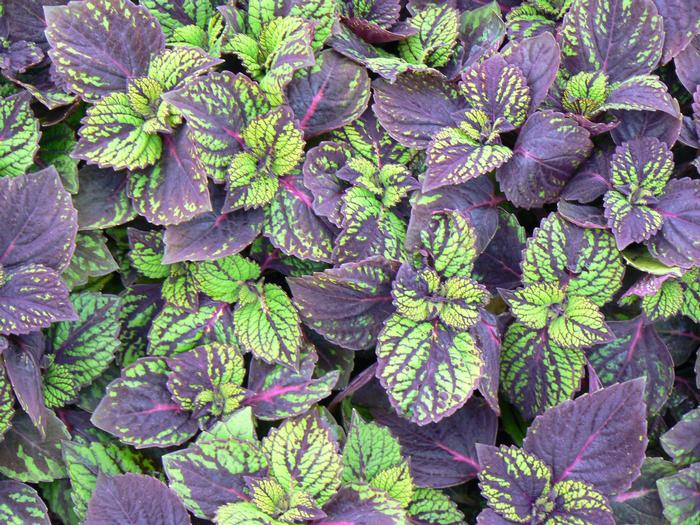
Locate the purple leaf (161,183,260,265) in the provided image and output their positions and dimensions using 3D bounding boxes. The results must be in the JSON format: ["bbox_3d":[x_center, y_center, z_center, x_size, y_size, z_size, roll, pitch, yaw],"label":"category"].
[{"bbox_3d":[-0.090,-0.025,1.686,0.066,0.020,0.055,-22,65,-11],"label":"purple leaf"}]

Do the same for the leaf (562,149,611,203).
[{"bbox_3d":[0.139,-0.050,1.560,0.035,0.010,0.038,-8,64,7],"label":"leaf"}]

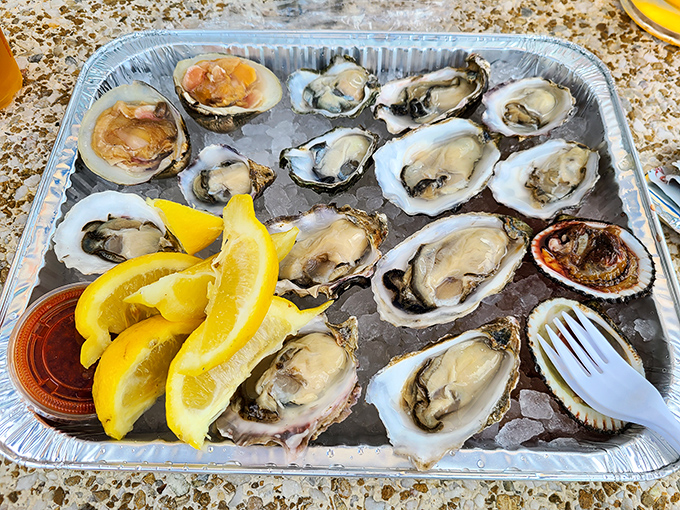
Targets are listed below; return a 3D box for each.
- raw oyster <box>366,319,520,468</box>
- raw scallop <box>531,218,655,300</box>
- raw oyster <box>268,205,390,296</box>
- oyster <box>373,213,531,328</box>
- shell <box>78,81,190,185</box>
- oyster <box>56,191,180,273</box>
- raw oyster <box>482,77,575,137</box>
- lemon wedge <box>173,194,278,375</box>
[{"bbox_3d":[0.044,0.062,0.226,0.081,0.025,0.048,-38,67,-19],"label":"raw oyster"},{"bbox_3d":[0.124,0.006,0.261,0.059,0.024,0.045,10,61,5],"label":"raw scallop"},{"bbox_3d":[-0.007,0.002,0.270,0.073,0.025,0.055,-16,62,-9],"label":"raw oyster"},{"bbox_3d":[0.058,0.010,0.266,0.093,0.025,0.048,-29,65,-15],"label":"oyster"},{"bbox_3d":[-0.116,-0.066,0.300,0.060,0.030,0.069,-16,69,-6],"label":"shell"},{"bbox_3d":[-0.114,-0.006,0.273,0.071,0.022,0.051,13,61,7],"label":"oyster"},{"bbox_3d":[0.113,-0.087,0.316,0.055,0.022,0.045,-12,64,-6],"label":"raw oyster"},{"bbox_3d":[-0.047,0.013,0.215,0.033,0.030,0.081,7,61,4],"label":"lemon wedge"}]

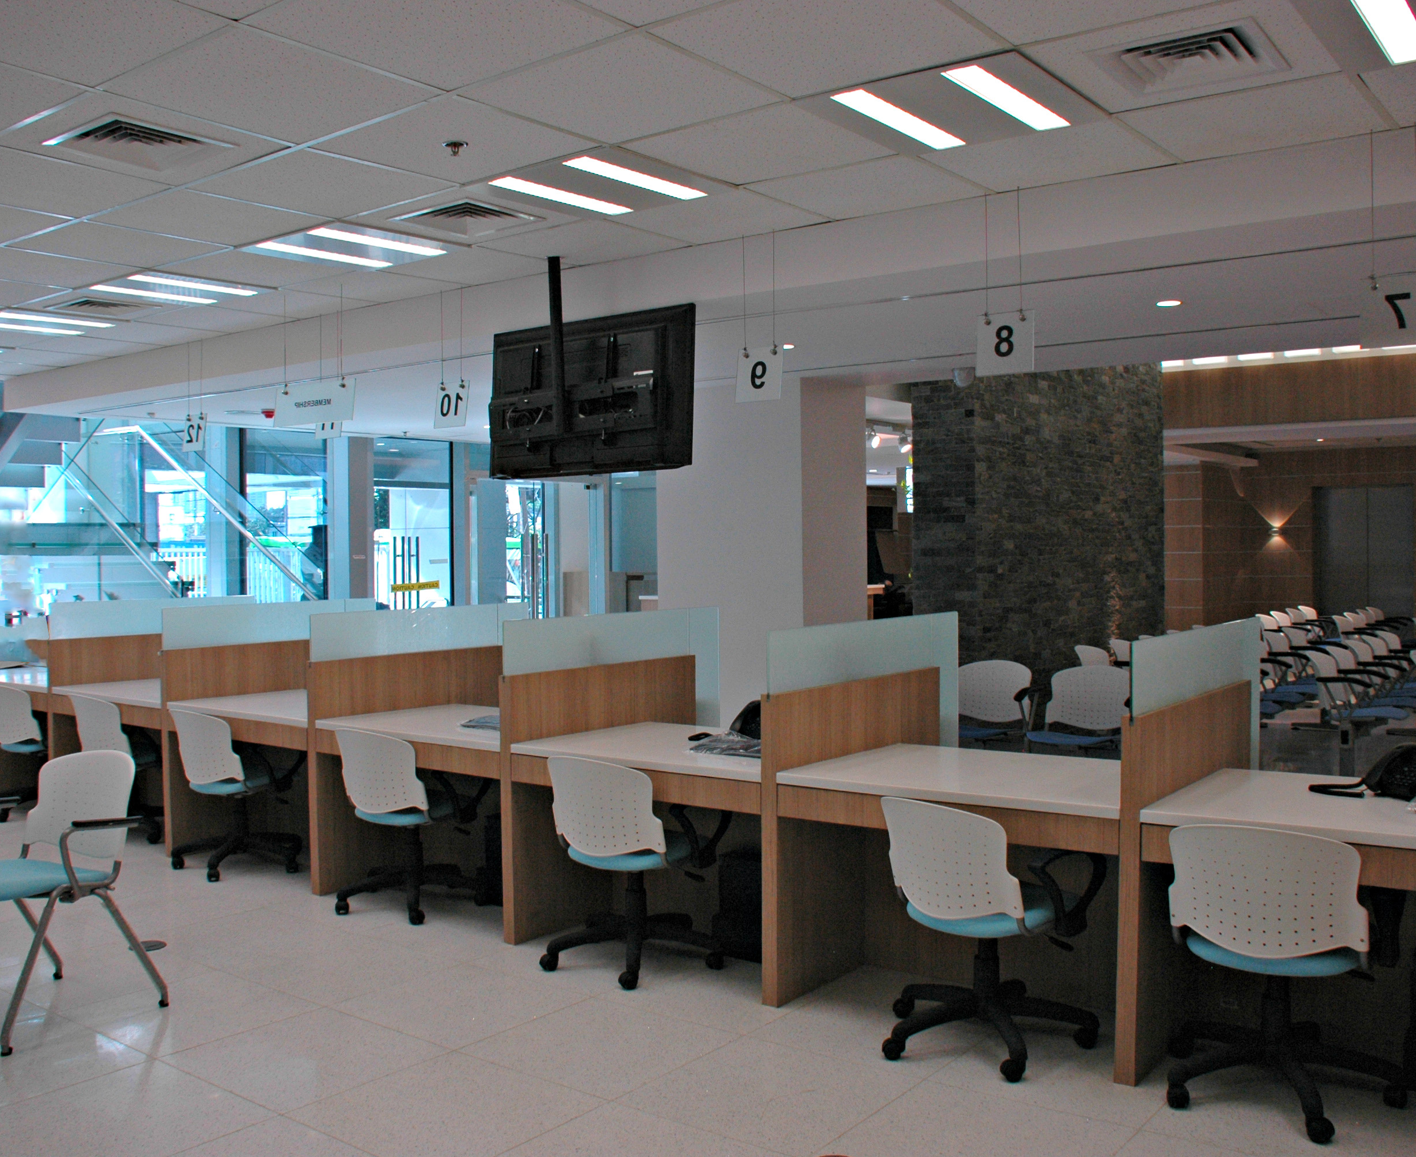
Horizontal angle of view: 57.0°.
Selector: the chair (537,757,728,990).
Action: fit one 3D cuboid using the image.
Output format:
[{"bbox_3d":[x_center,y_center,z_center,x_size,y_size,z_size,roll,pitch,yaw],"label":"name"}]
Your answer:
[{"bbox_3d":[-0.272,0.923,4.429,0.600,0.790,0.660,1,3,42],"label":"chair"}]

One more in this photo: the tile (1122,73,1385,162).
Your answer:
[{"bbox_3d":[1.453,-1.220,3.461,0.600,0.020,0.600,0,2,37],"label":"tile"}]

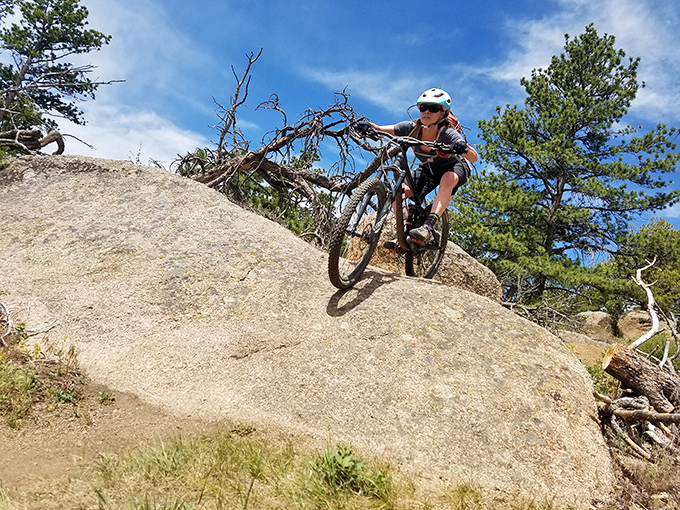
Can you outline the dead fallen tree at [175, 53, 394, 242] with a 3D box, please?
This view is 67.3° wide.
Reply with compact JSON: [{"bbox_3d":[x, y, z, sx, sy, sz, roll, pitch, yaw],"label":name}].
[{"bbox_3d":[-0.562,-1.141,5.800,2.200,1.950,1.600,7,-3,0],"label":"dead fallen tree"}]

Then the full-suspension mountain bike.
[{"bbox_3d":[0.455,-0.276,3.596,0.740,1.070,1.820,15,6,31],"label":"full-suspension mountain bike"}]

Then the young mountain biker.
[{"bbox_3d":[0.618,-0.573,3.670,0.770,1.120,0.800,11,2,31],"label":"young mountain biker"}]

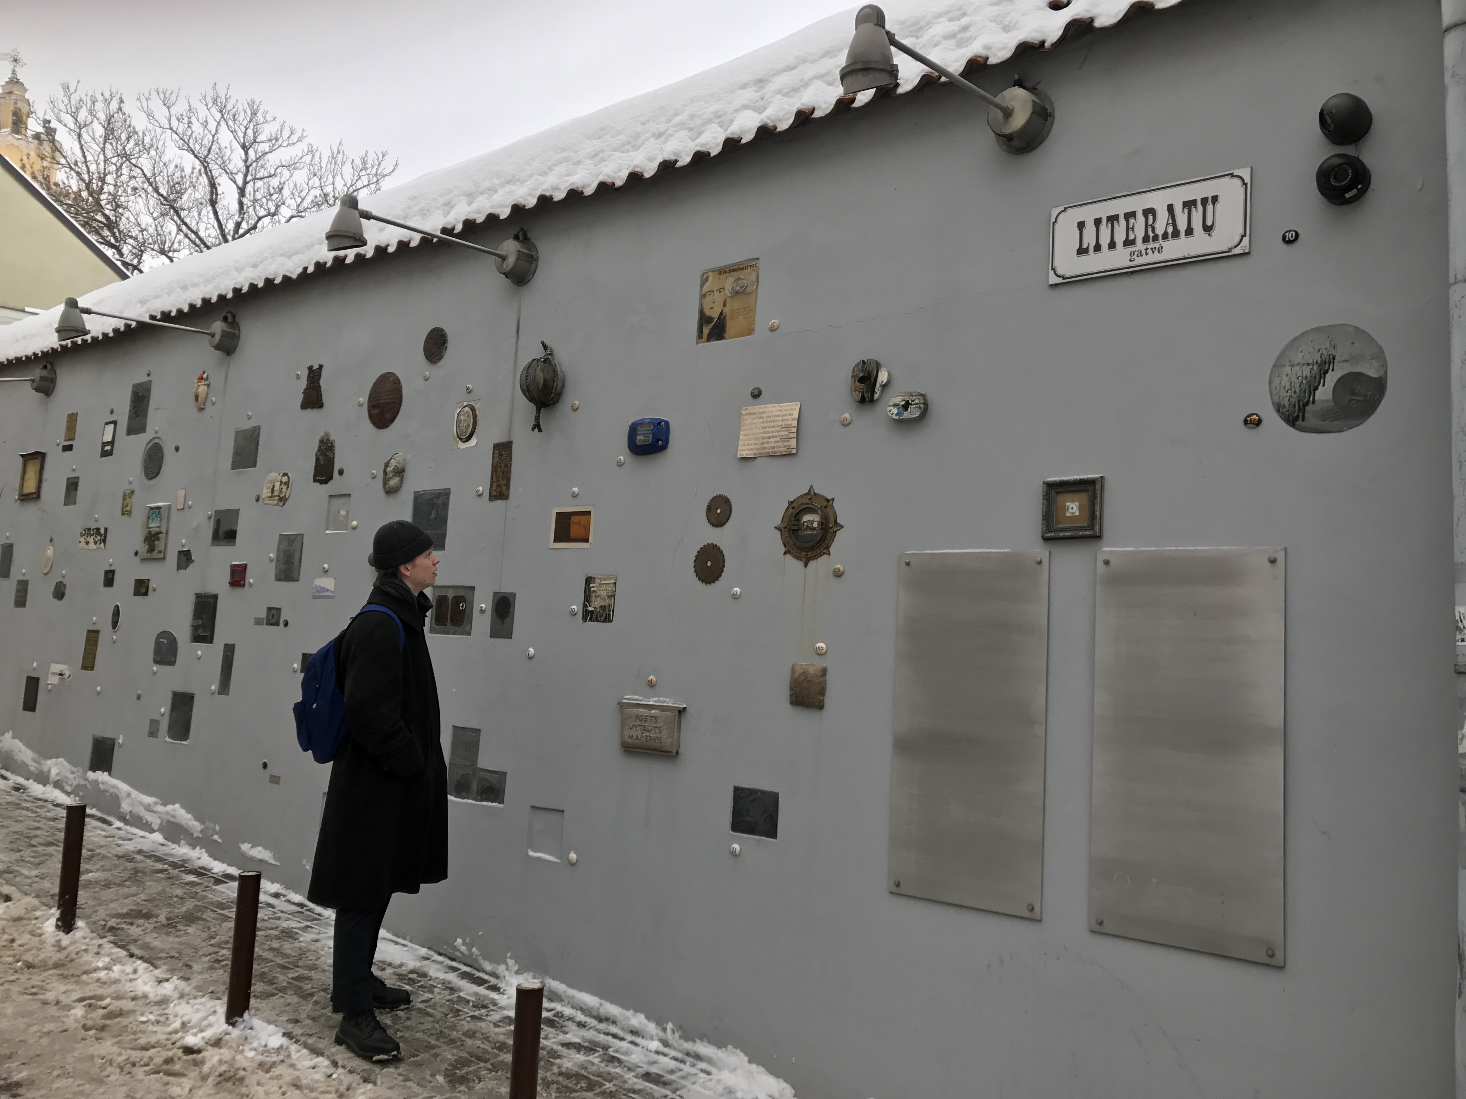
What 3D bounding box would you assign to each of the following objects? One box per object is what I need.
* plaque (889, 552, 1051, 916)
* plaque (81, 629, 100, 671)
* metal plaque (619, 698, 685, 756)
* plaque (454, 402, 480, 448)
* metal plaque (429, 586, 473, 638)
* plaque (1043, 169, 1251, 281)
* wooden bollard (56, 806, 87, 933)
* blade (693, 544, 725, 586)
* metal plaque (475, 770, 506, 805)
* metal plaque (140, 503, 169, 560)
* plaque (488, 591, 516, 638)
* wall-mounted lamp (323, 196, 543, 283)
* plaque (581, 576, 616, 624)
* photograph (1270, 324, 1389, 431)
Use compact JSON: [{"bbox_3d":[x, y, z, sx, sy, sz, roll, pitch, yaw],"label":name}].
[{"bbox_3d":[0.736,0.555,3.720,0.515,1.102,0.012,-1,-7,38],"label":"plaque"},{"bbox_3d":[-4.168,0.655,7.684,0.175,0.263,0.015,-1,-6,38],"label":"plaque"},{"bbox_3d":[-0.313,0.678,4.502,0.300,0.175,0.045,-1,-7,38],"label":"metal plaque"},{"bbox_3d":[-1.253,-0.587,5.528,0.171,0.211,0.030,-1,-6,38],"label":"plaque"},{"bbox_3d":[-1.288,0.279,5.404,0.298,0.221,0.020,-1,-7,38],"label":"metal plaque"},{"bbox_3d":[1.251,-0.976,3.604,0.607,0.249,0.020,-1,-6,38],"label":"plaque"},{"bbox_3d":[-2.904,1.396,5.205,0.076,0.542,0.076,-1,-6,38],"label":"wooden bollard"},{"bbox_3d":[-0.091,0.056,4.483,0.155,0.155,0.010,-1,-7,38],"label":"blade"},{"bbox_3d":[-1.026,1.010,5.043,0.180,0.139,0.020,-1,-7,38],"label":"metal plaque"},{"bbox_3d":[-3.373,-0.096,6.957,0.294,0.317,0.030,-1,-6,38],"label":"metal plaque"},{"bbox_3d":[-1.022,0.291,5.244,0.147,0.202,0.015,-1,-6,38],"label":"plaque"},{"bbox_3d":[-1.231,-1.260,4.871,0.220,0.310,0.870,-2,-7,45],"label":"wall-mounted lamp"},{"bbox_3d":[-0.548,0.204,4.823,0.173,0.185,0.020,-1,-7,38],"label":"plaque"},{"bbox_3d":[1.562,-0.446,3.115,0.282,0.290,0.020,-1,-6,38],"label":"photograph"}]

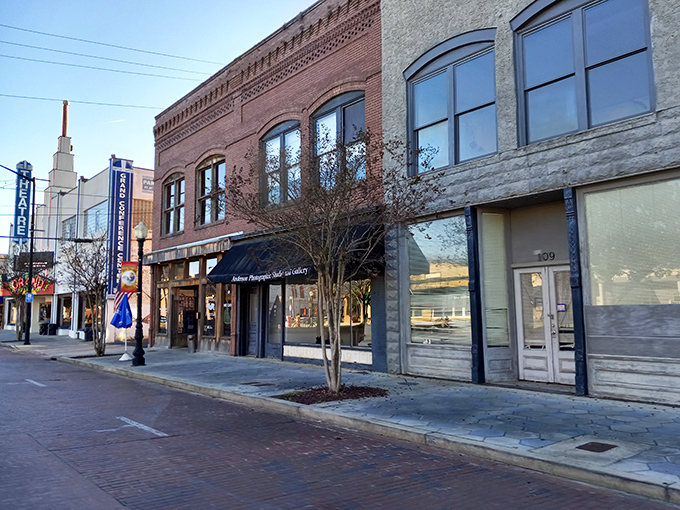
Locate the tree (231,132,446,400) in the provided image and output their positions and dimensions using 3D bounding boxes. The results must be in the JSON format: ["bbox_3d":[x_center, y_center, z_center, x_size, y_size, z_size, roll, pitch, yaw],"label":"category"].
[{"bbox_3d":[-0.095,0.072,9.793,3.691,4.891,3.851,-1,-5,0],"label":"tree"}]

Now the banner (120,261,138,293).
[{"bbox_3d":[-6.249,0.646,15.771,0.481,0.936,0.040,4,-7,-40],"label":"banner"}]

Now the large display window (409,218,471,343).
[{"bbox_3d":[2.031,0.530,10.937,0.121,2.575,1.547,4,-7,-40],"label":"large display window"}]

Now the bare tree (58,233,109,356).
[{"bbox_3d":[-9.388,1.469,19.453,1.894,4.436,1.894,4,-7,-40],"label":"bare tree"}]

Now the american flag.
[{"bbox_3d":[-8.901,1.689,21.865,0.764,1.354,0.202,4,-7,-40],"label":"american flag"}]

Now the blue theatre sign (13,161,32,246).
[{"bbox_3d":[-23.264,-3.766,38.911,1.032,6.363,0.404,4,-7,-40],"label":"blue theatre sign"}]

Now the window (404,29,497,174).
[{"bbox_3d":[2.279,-3.177,11.012,0.202,2.674,2.489,4,-7,-40],"label":"window"}]

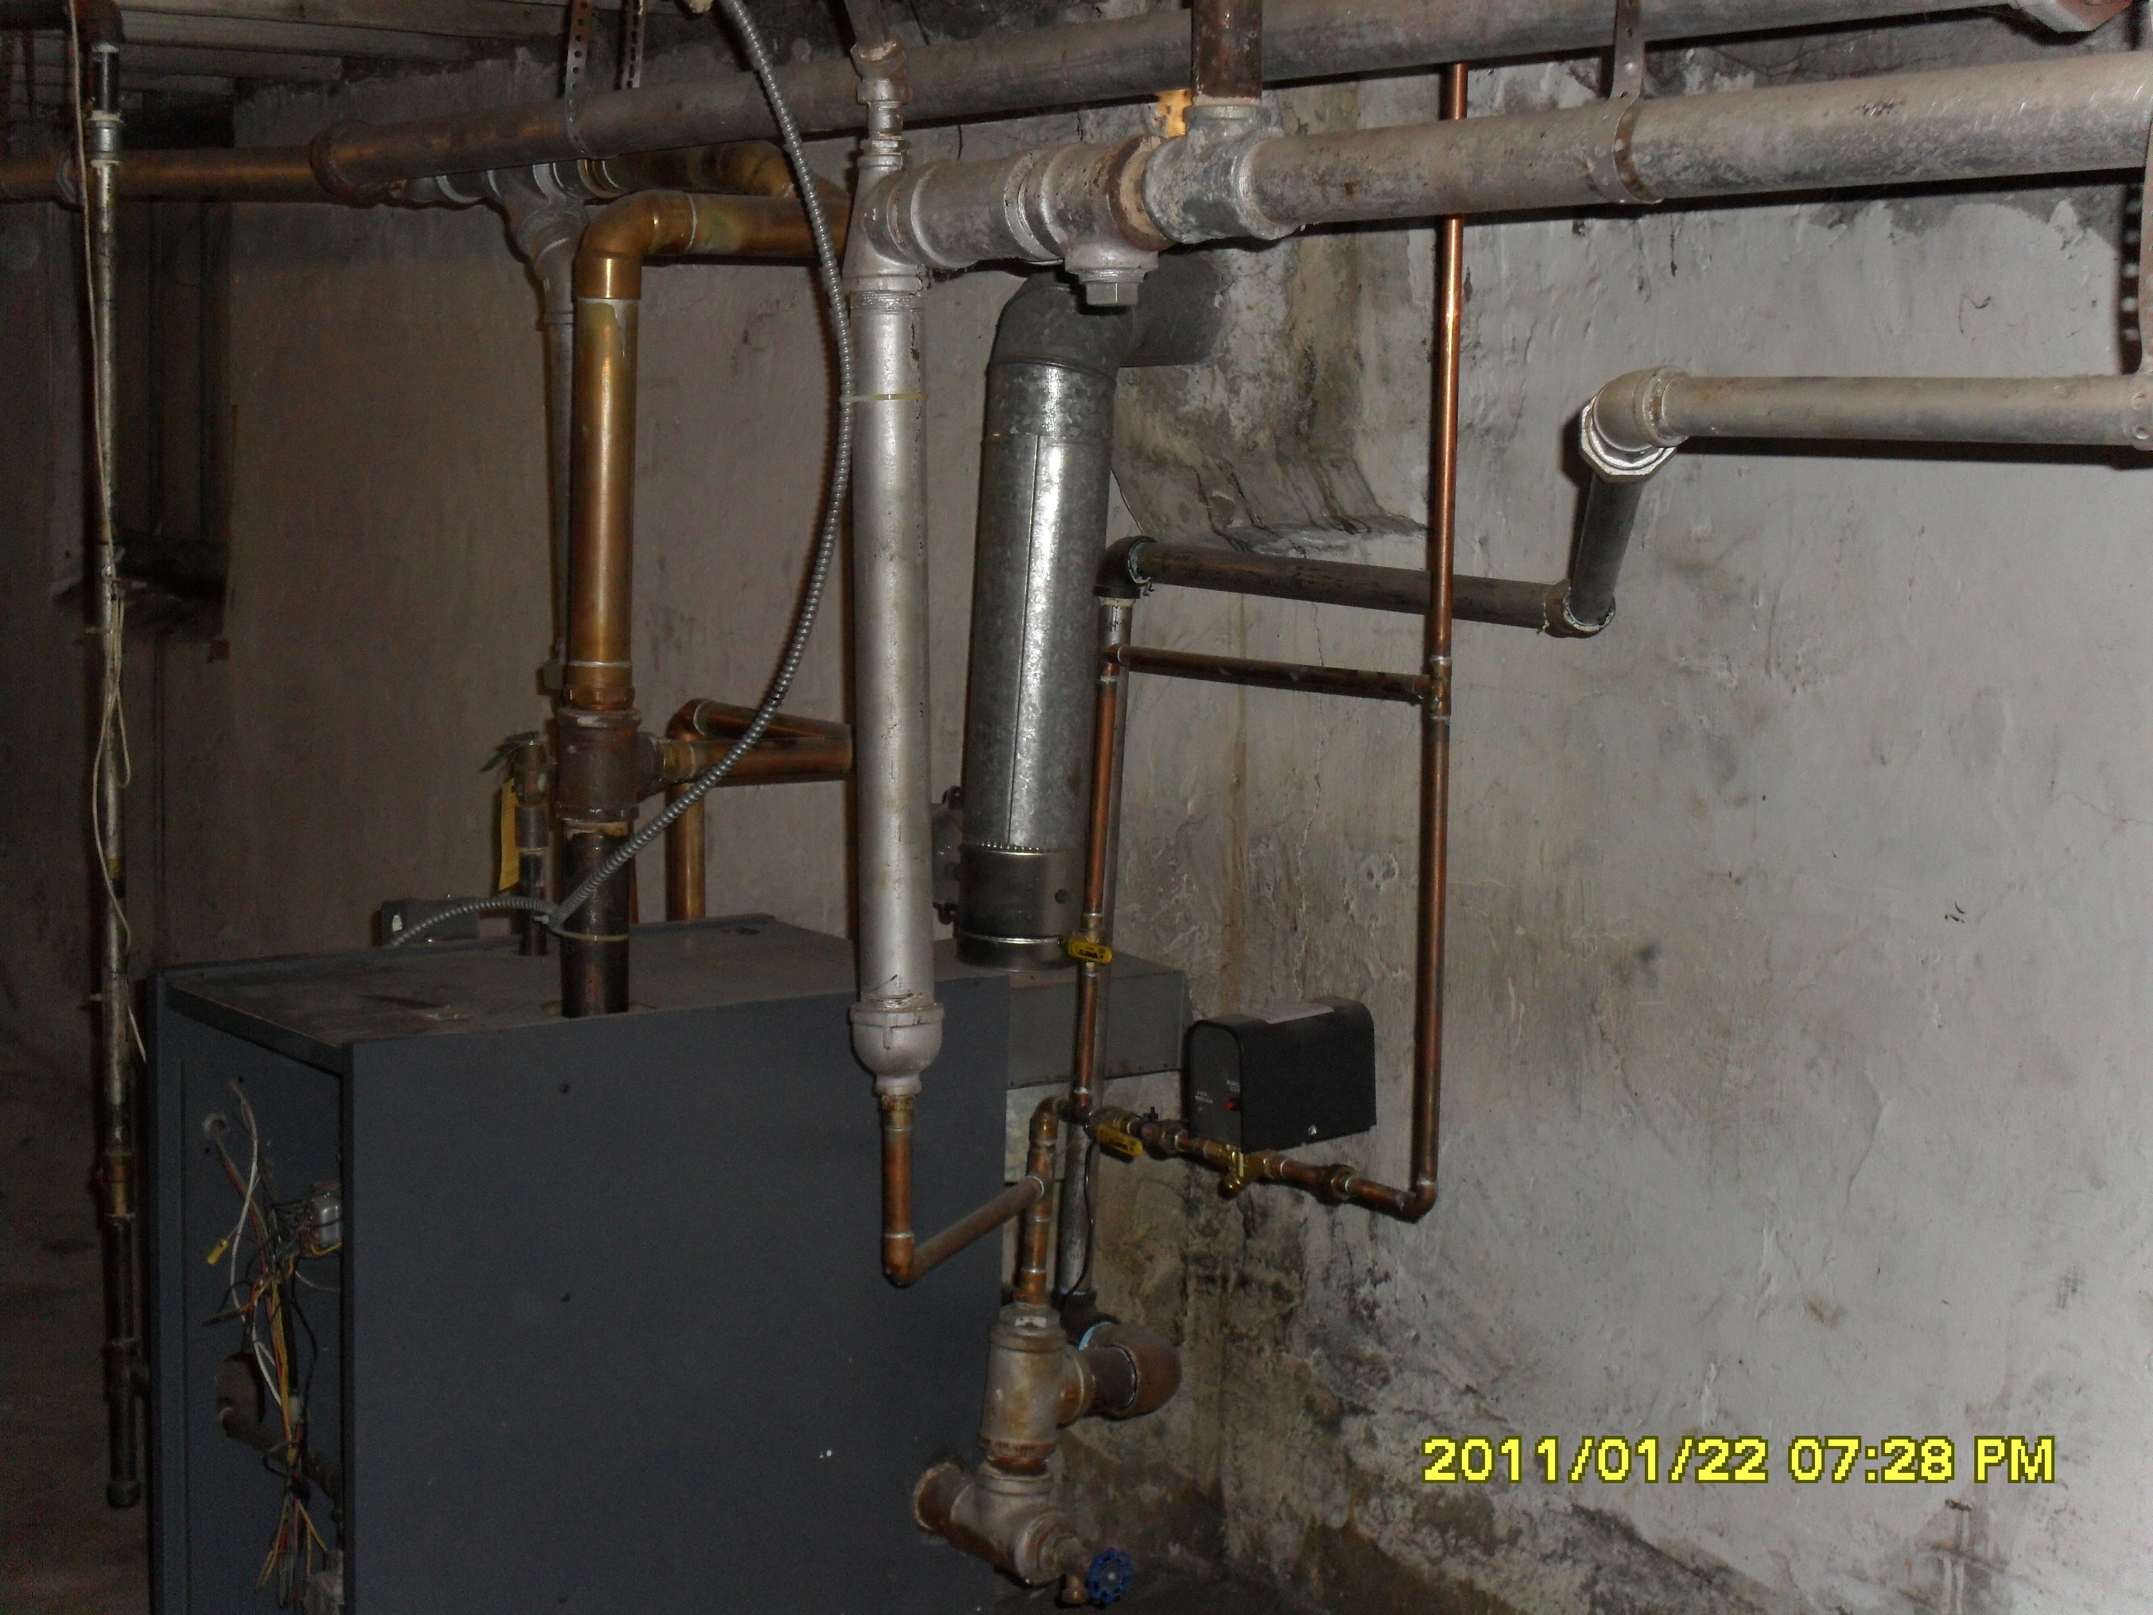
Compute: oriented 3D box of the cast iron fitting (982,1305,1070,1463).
[{"bbox_3d":[-0.042,0.540,3.332,0.094,0.142,0.076,-4,8,-35],"label":"cast iron fitting"}]

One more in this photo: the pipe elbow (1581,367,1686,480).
[{"bbox_3d":[0.332,-0.231,2.120,0.060,0.064,0.075,-4,8,-35],"label":"pipe elbow"}]

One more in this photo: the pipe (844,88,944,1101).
[{"bbox_3d":[-0.152,-0.180,2.885,0.080,0.825,0.080,-1,6,0],"label":"pipe"}]

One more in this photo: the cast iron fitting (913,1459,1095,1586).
[{"bbox_3d":[-0.068,0.668,3.374,0.077,0.100,0.216,-4,8,-35],"label":"cast iron fitting"}]

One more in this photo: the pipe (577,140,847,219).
[{"bbox_3d":[-0.392,-0.649,3.666,0.085,0.075,0.454,-4,8,-35],"label":"pipe"}]

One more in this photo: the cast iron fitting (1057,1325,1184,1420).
[{"bbox_3d":[0.051,0.547,3.420,0.108,0.080,0.080,-4,8,-35],"label":"cast iron fitting"}]

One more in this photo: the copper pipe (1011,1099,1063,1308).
[{"bbox_3d":[-0.036,0.369,3.308,0.032,0.190,0.032,-2,8,-35],"label":"copper pipe"}]

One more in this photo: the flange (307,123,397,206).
[{"bbox_3d":[-0.821,-0.726,4.000,0.083,0.085,0.092,-4,8,-35],"label":"flange"}]

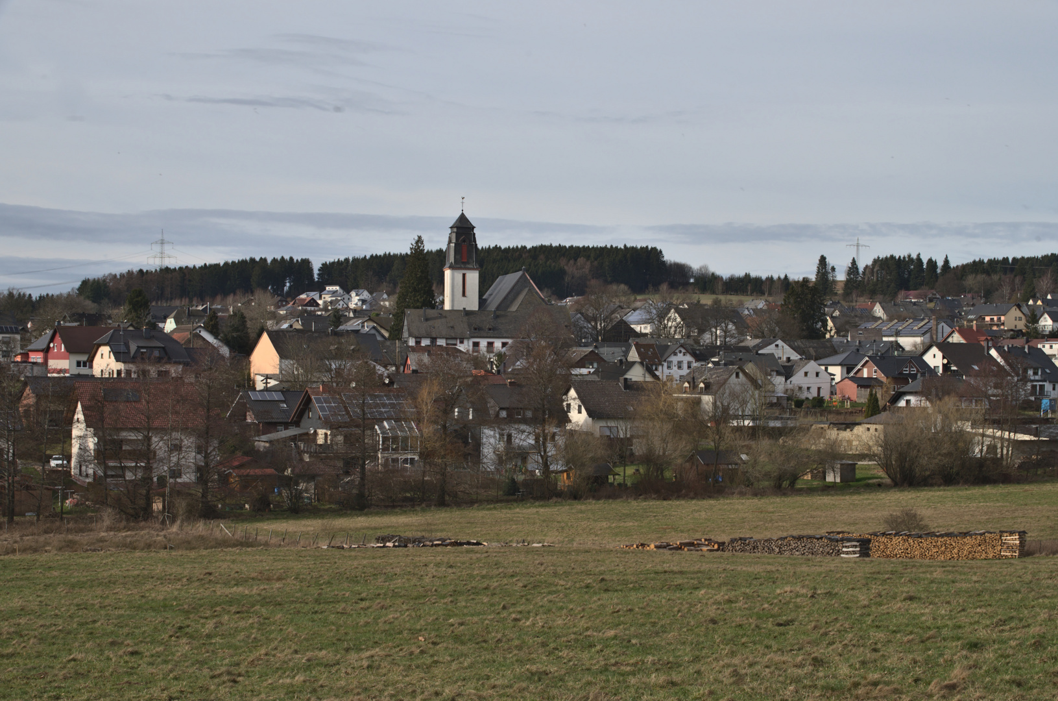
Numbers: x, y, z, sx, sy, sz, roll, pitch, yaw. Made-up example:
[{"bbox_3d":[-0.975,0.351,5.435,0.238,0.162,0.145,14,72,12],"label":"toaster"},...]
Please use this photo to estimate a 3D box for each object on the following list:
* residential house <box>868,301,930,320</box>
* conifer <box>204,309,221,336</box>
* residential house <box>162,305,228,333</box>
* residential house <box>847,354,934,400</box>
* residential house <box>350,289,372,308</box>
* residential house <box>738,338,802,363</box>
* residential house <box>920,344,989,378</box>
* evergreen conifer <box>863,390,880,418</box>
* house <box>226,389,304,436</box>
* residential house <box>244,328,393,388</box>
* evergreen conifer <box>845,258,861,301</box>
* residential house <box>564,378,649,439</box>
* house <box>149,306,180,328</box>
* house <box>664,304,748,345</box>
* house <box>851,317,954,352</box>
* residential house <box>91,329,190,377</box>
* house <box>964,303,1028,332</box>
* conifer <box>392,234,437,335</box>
[{"bbox_3d":[110.380,-10.510,585.000,17.000,7.500,9.000,0,0,-24],"label":"residential house"},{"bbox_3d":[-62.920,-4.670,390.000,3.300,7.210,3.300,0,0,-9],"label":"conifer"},{"bbox_3d":[-84.870,-6.390,495.000,12.500,8.950,9.500,0,0,-33],"label":"residential house"},{"bbox_3d":[63.430,4.860,345.000,13.000,7.830,9.300,0,0,-36],"label":"residential house"},{"bbox_3d":[-82.840,-25.180,970.000,8.500,9.580,9.500,0,0,-43],"label":"residential house"},{"bbox_3d":[52.060,1.820,428.000,10.800,8.640,12.000,0,0,-23],"label":"residential house"},{"bbox_3d":[82.840,3.260,374.000,13.500,9.360,13.000,0,0,-40],"label":"residential house"},{"bbox_3d":[59.280,9.210,340.000,2.800,5.150,2.700,0,0,0],"label":"evergreen conifer"},{"bbox_3d":[-31.400,8.430,243.000,9.800,7.150,8.400,0,0,-35],"label":"house"},{"bbox_3d":[-34.550,1.520,328.000,21.500,9.790,9.500,0,0,-36],"label":"residential house"},{"bbox_3d":[145.110,-31.590,880.000,7.600,19.980,7.400,0,0,0],"label":"evergreen conifer"},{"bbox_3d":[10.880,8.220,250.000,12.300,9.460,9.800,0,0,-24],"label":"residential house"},{"bbox_3d":[-101.460,-8.500,550.000,10.000,7.980,9.000,0,0,0],"label":"house"},{"bbox_3d":[40.530,-5.150,445.000,15.500,9.730,11.000,0,0,-20],"label":"house"},{"bbox_3d":[86.620,-2.390,455.000,11.500,9.950,21.500,0,0,-40],"label":"house"},{"bbox_3d":[-59.920,0.640,303.000,12.700,8.030,10.000,0,0,-36],"label":"residential house"},{"bbox_3d":[145.120,-10.260,610.000,10.500,8.720,16.000,0,0,-38],"label":"house"},{"bbox_3d":[-22.870,-11.340,395.000,9.400,23.080,9.400,0,0,0],"label":"conifer"}]

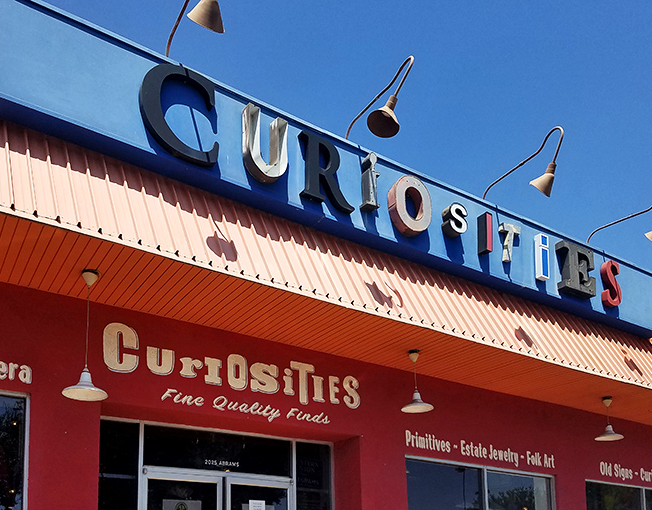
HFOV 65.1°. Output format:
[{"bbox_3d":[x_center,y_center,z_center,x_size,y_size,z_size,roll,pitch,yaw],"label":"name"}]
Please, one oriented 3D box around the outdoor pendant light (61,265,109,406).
[{"bbox_3d":[-2.034,0.636,4.357,0.336,1.139,0.336,11,-32,-32],"label":"outdoor pendant light"}]

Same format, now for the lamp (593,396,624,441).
[{"bbox_3d":[4.199,2.419,7.584,0.383,0.624,0.383,23,-30,-25],"label":"lamp"}]

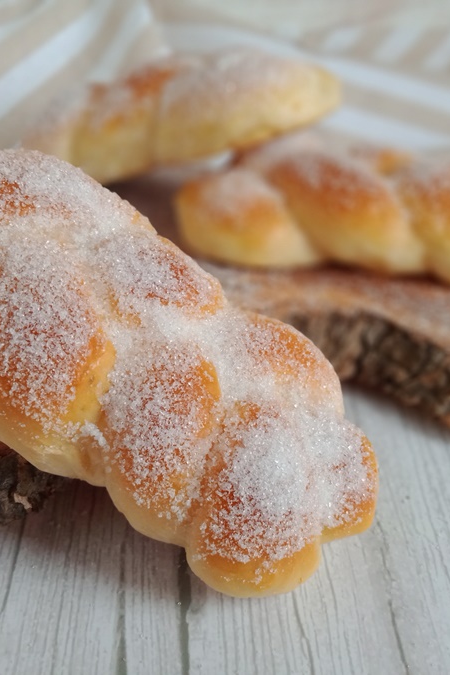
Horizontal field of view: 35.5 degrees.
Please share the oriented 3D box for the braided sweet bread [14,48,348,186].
[{"bbox_3d":[-0.021,-0.103,0.311,0.140,0.038,0.071,-14,34,-2],"label":"braided sweet bread"}]

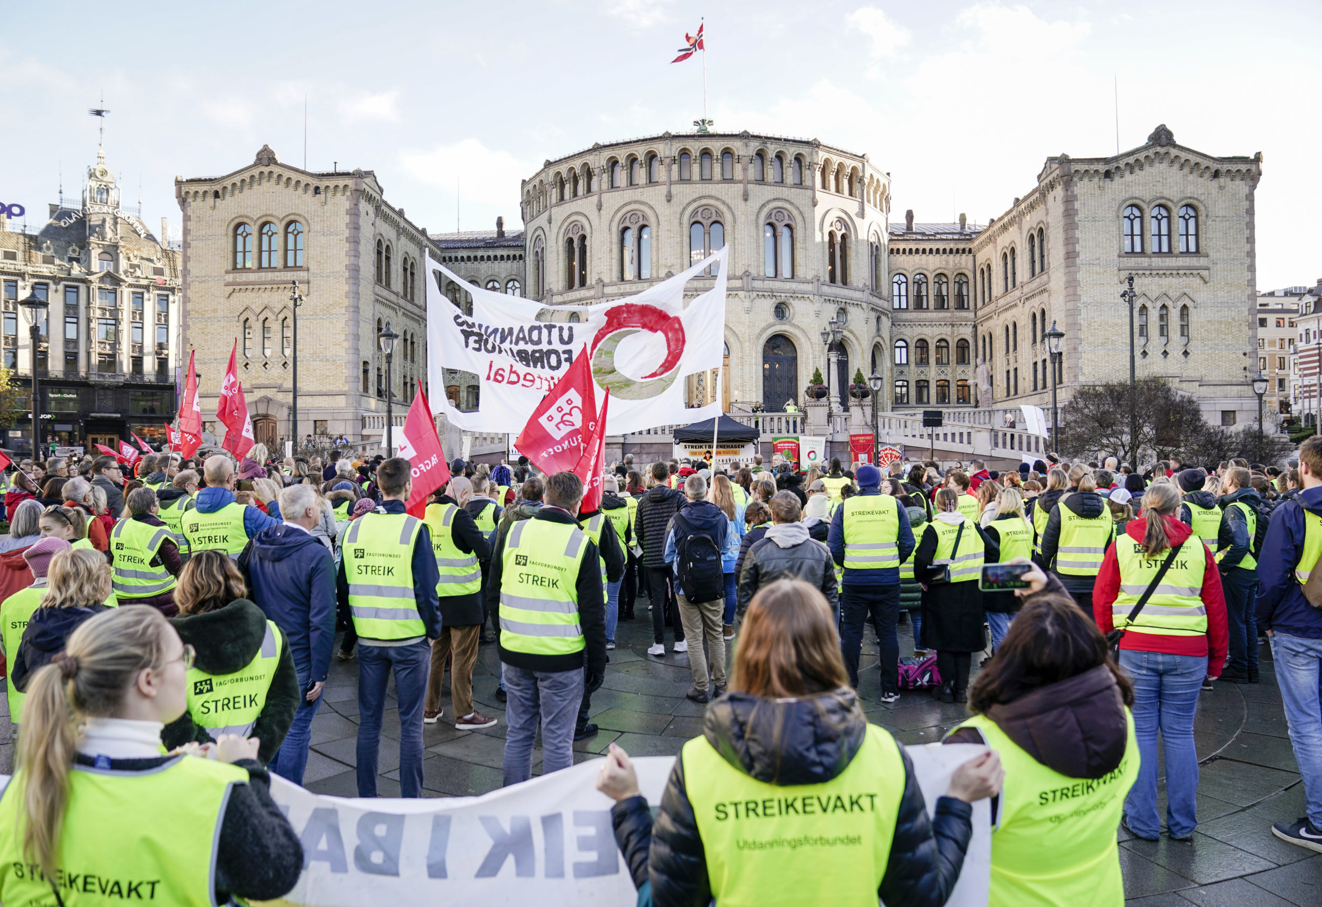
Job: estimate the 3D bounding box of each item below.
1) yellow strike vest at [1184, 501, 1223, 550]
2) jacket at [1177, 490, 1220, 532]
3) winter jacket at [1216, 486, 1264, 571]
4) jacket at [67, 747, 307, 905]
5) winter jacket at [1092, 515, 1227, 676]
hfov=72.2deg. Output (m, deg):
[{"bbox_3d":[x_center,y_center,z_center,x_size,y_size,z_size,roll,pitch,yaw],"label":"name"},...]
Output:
[{"bbox_3d":[4.511,0.681,7.600,0.450,0.570,0.320,0,-1,-18],"label":"yellow strike vest"},{"bbox_3d":[4.452,0.663,7.500,0.530,0.720,0.350,0,-1,-15],"label":"jacket"},{"bbox_3d":[4.803,0.619,7.500,0.500,0.710,0.340,0,-1,-35],"label":"winter jacket"},{"bbox_3d":[-0.840,0.770,1.450,0.560,0.680,0.420,-1,-1,14],"label":"jacket"},{"bbox_3d":[2.440,0.693,4.430,0.570,0.760,0.340,-1,-1,15],"label":"winter jacket"}]

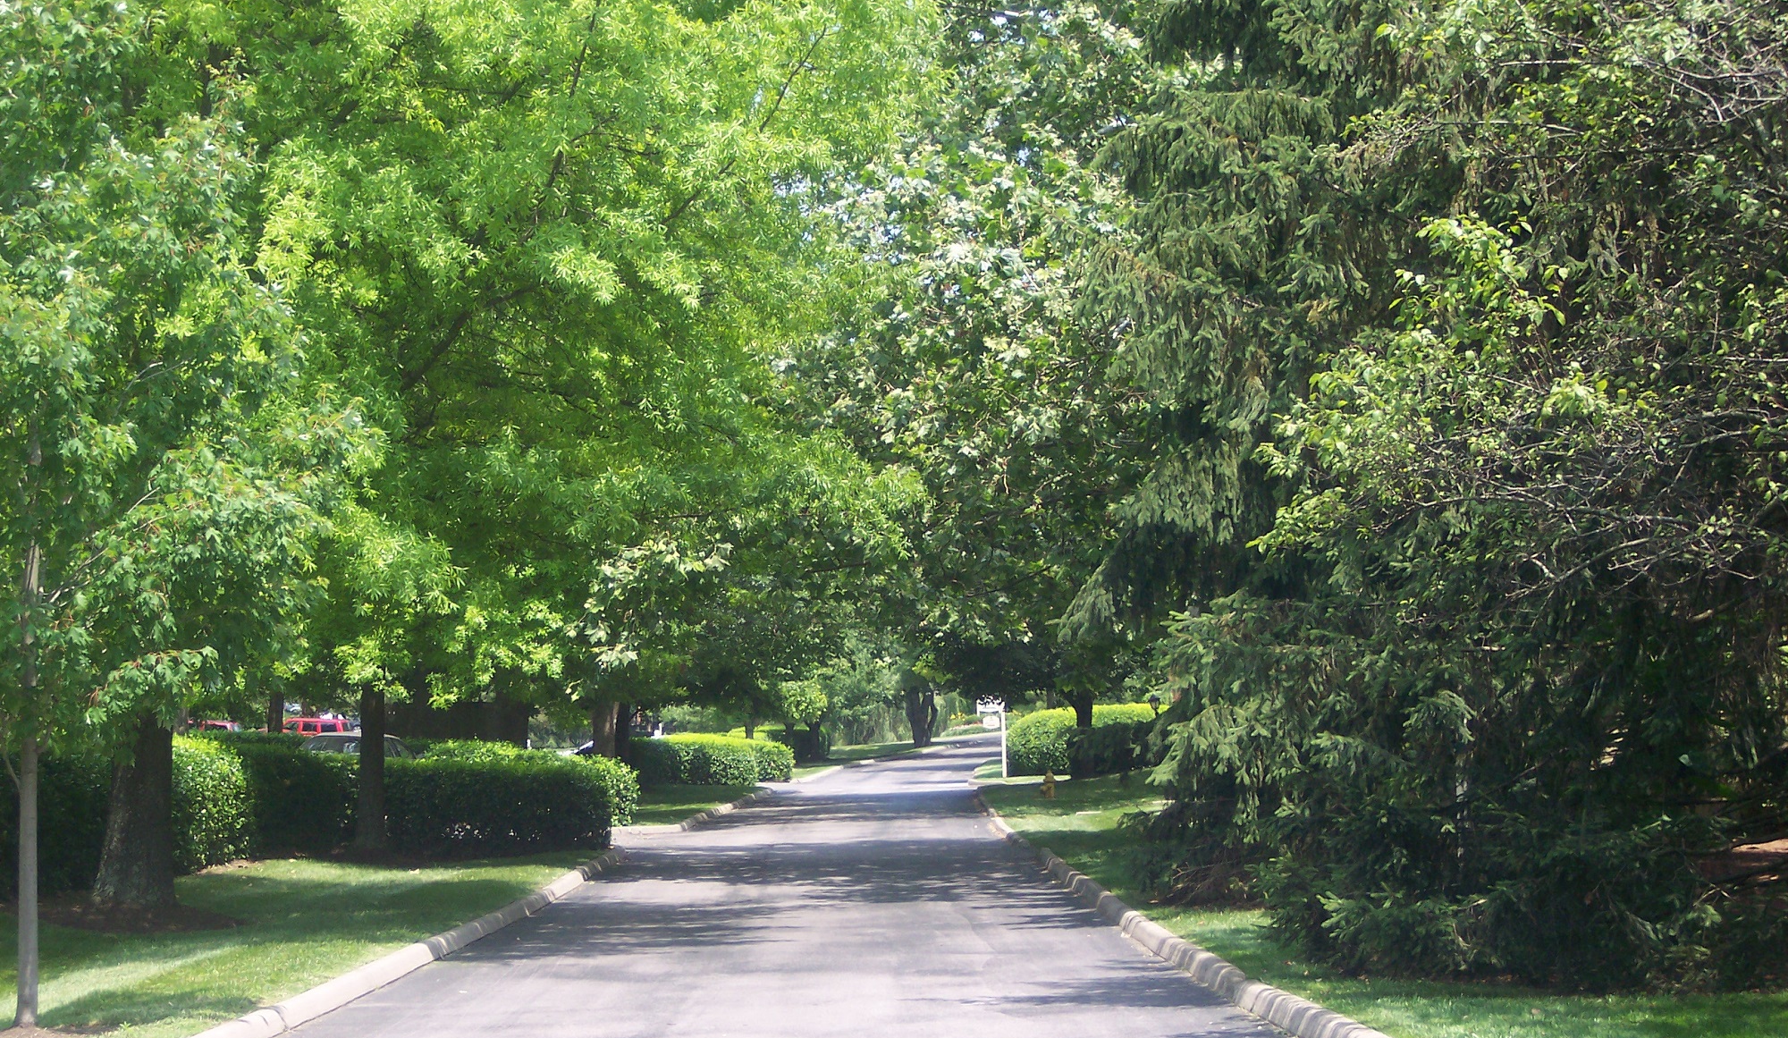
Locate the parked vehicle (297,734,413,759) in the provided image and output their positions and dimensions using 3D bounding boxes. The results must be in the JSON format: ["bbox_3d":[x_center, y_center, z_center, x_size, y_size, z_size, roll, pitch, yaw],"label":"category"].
[{"bbox_3d":[-12.950,5.900,79.000,4.650,1.430,1.780,0,-4,0],"label":"parked vehicle"}]

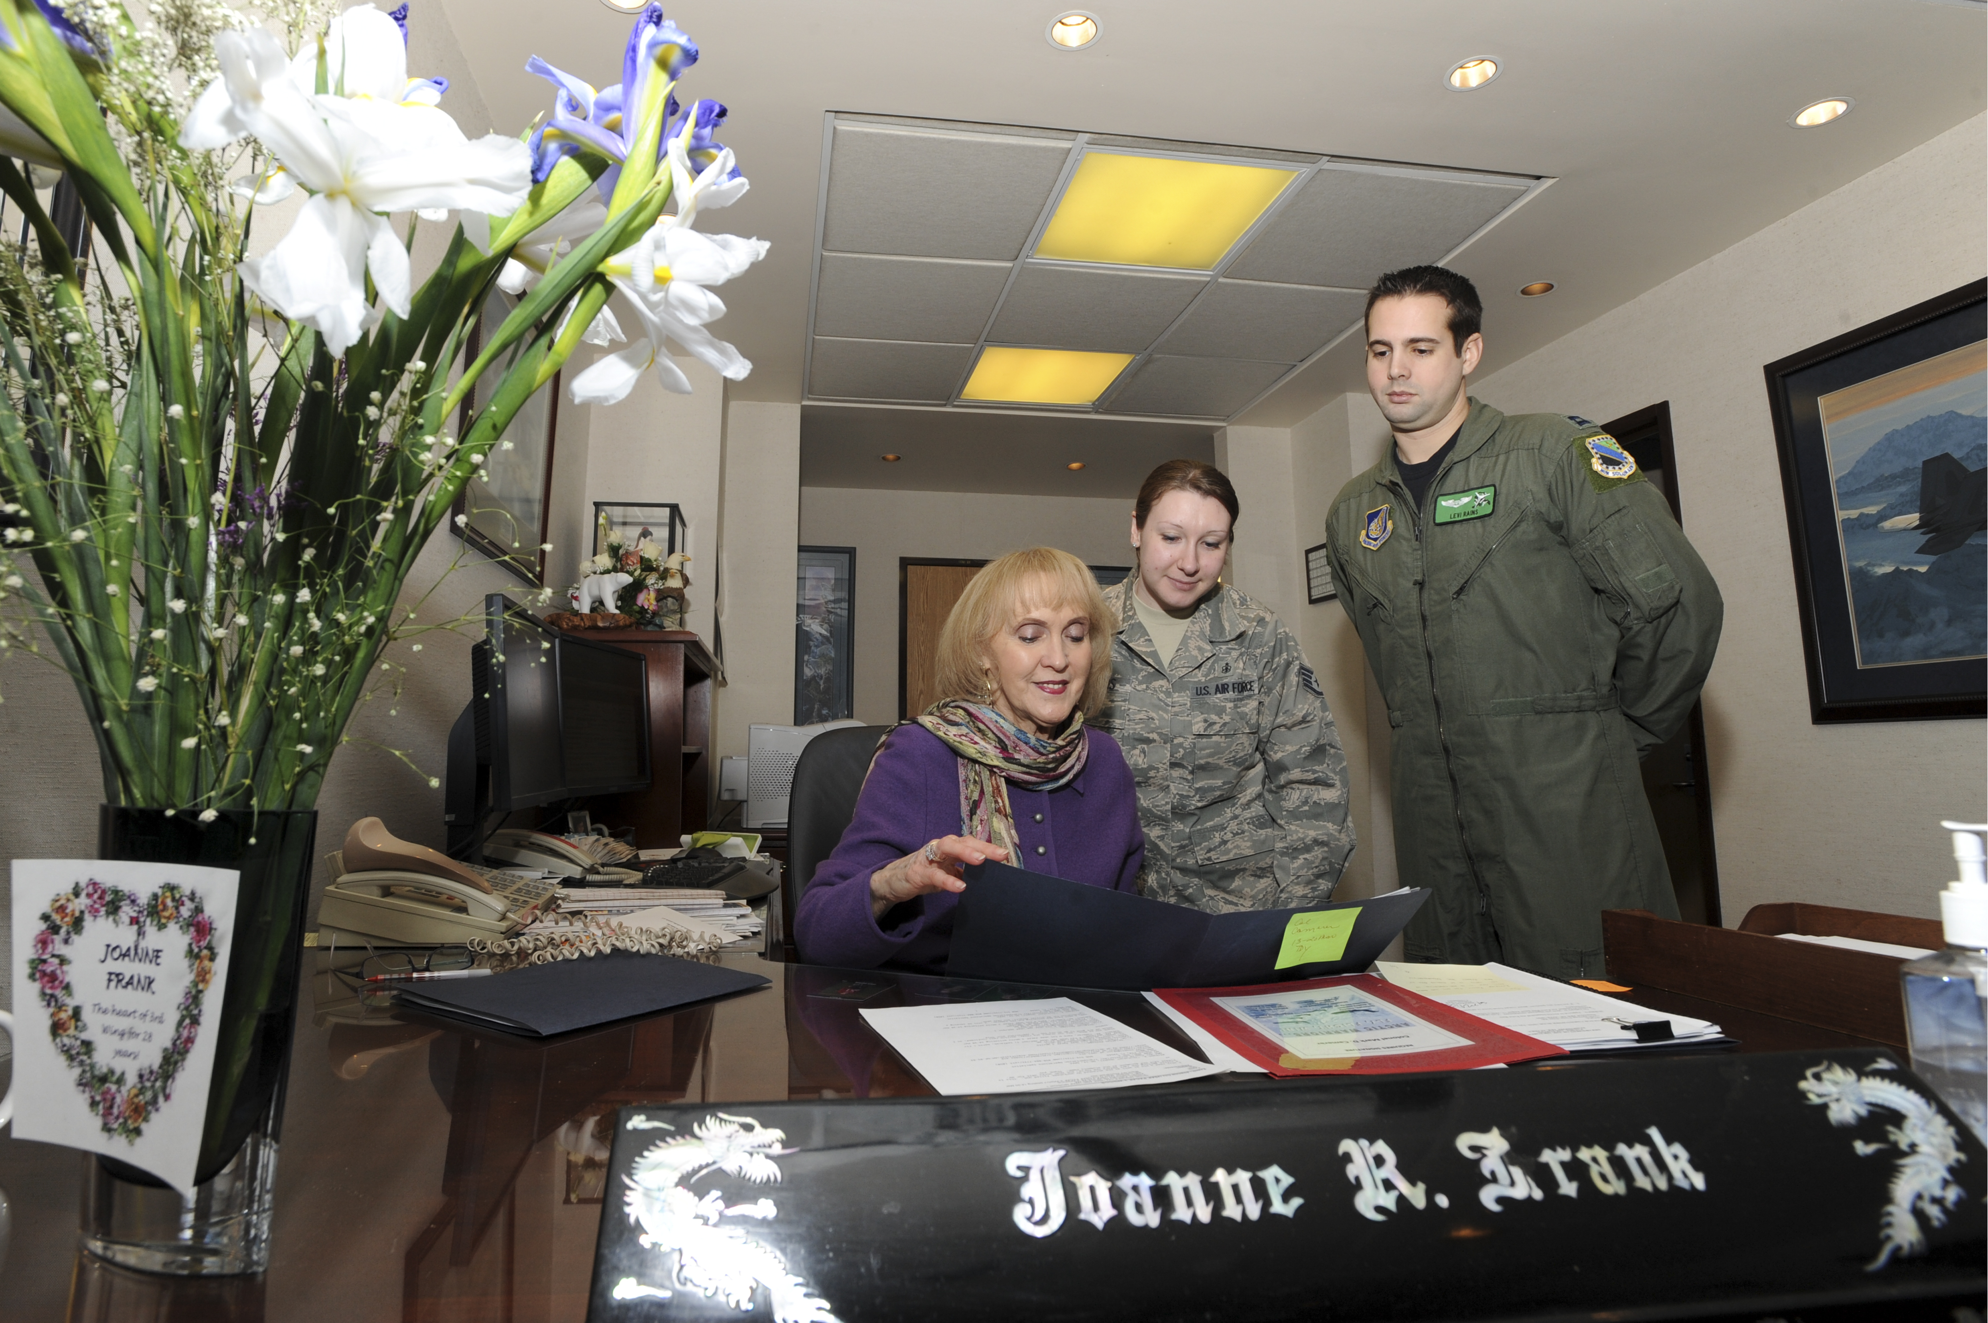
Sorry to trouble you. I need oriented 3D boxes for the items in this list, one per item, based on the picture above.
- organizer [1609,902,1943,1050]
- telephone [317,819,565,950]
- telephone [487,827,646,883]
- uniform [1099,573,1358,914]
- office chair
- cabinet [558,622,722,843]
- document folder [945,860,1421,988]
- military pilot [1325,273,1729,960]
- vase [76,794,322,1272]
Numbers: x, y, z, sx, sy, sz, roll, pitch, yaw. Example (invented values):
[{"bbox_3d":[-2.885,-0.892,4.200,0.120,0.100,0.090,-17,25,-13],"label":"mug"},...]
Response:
[{"bbox_3d":[0.843,0.304,0.926,0.250,0.078,0.330,0,-6,-7],"label":"organizer"},{"bbox_3d":[-0.829,0.327,1.419,0.240,0.160,0.200,0,-6,-6],"label":"telephone"},{"bbox_3d":[-0.950,0.411,2.020,0.230,0.130,0.200,-2,-6,12],"label":"telephone"},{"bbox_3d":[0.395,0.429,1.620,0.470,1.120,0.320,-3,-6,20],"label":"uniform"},{"bbox_3d":[-0.040,0.618,1.380,0.620,1.060,0.650,0,-6,-9],"label":"office chair"},{"bbox_3d":[-1.095,0.268,2.995,0.370,0.610,0.850,1,-6,-12],"label":"cabinet"},{"bbox_3d":[0.196,0.343,1.058,0.460,0.290,0.080,0,34,-3],"label":"document folder"},{"bbox_3d":[0.840,0.244,1.480,0.340,1.810,0.520,3,-7,-33],"label":"military pilot"},{"bbox_3d":[-0.437,0.195,0.515,0.093,0.227,0.093,0,-6,0],"label":"vase"}]

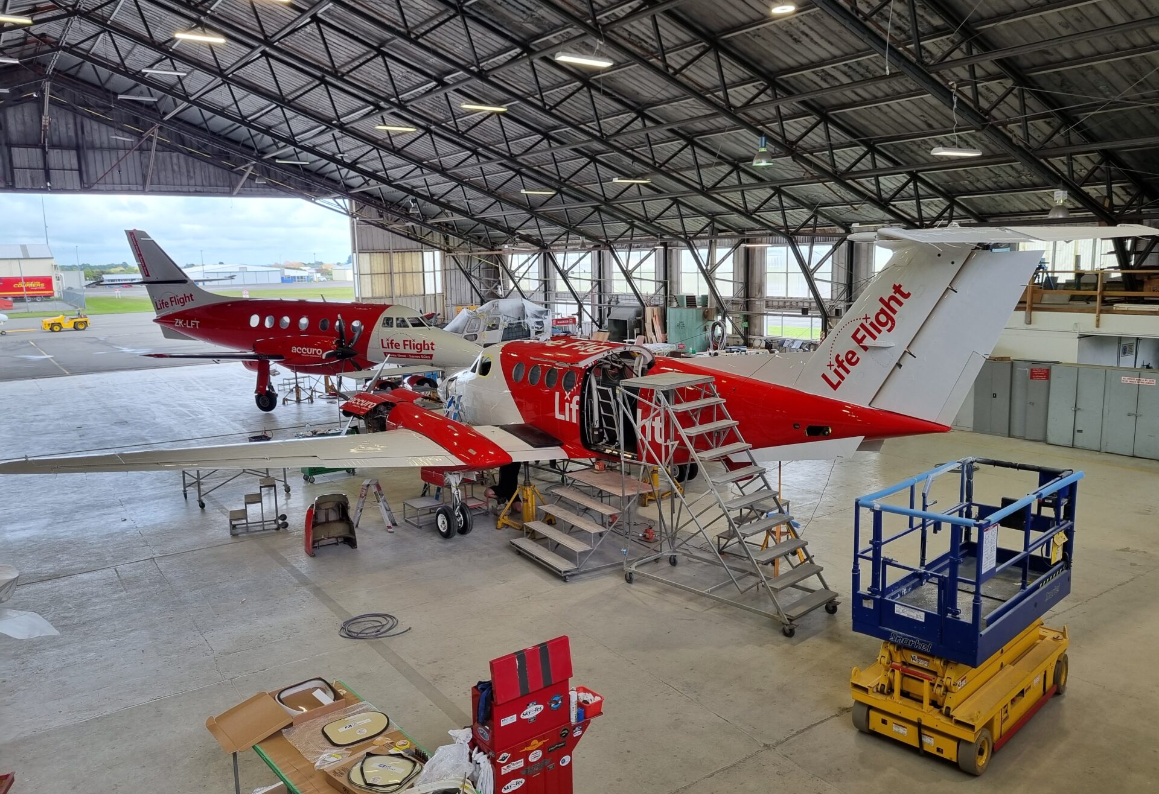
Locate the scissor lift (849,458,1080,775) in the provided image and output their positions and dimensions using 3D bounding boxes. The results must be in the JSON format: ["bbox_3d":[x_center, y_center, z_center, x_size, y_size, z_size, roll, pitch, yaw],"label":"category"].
[{"bbox_3d":[3.746,1.958,8.380,2.370,2.290,1.140,-9,12,-42],"label":"scissor lift"}]

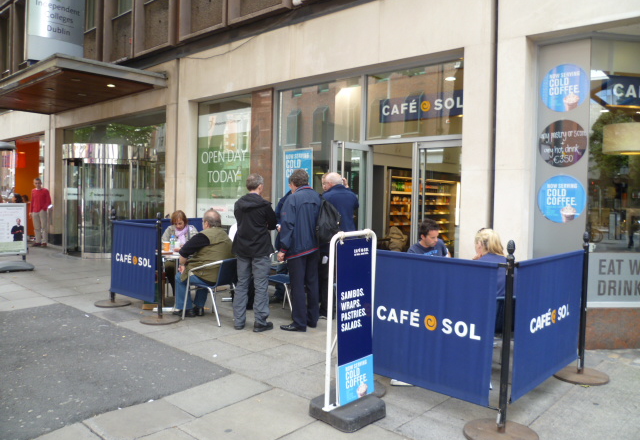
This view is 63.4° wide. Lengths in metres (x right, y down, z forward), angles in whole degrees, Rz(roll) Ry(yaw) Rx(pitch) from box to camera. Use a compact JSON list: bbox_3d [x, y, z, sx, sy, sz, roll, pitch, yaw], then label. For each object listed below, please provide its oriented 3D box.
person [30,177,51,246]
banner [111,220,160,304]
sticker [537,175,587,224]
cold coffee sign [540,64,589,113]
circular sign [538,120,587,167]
[{"bbox_3d":[-7.193,-0.218,13.300,0.480,1.760,0.340,1,2,-14],"label":"person"},{"bbox_3d":[-2.316,0.496,6.443,1.081,0.918,0.050,3,3,42],"label":"banner"},{"bbox_3d":[2.448,-0.208,5.248,0.475,0.485,0.020,3,3,41],"label":"sticker"},{"bbox_3d":[2.446,-1.320,5.166,0.465,0.475,0.020,4,3,43],"label":"cold coffee sign"},{"bbox_3d":[2.433,-0.767,5.189,0.465,0.475,0.020,4,3,43],"label":"circular sign"}]

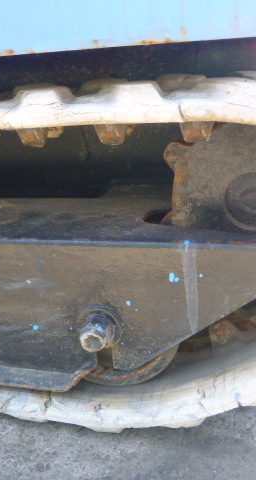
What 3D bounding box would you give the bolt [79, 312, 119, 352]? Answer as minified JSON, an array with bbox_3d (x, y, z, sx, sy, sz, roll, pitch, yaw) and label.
[{"bbox_3d":[-0.033,0.102,0.496,0.044,0.044,0.033,1,21,13],"label":"bolt"}]

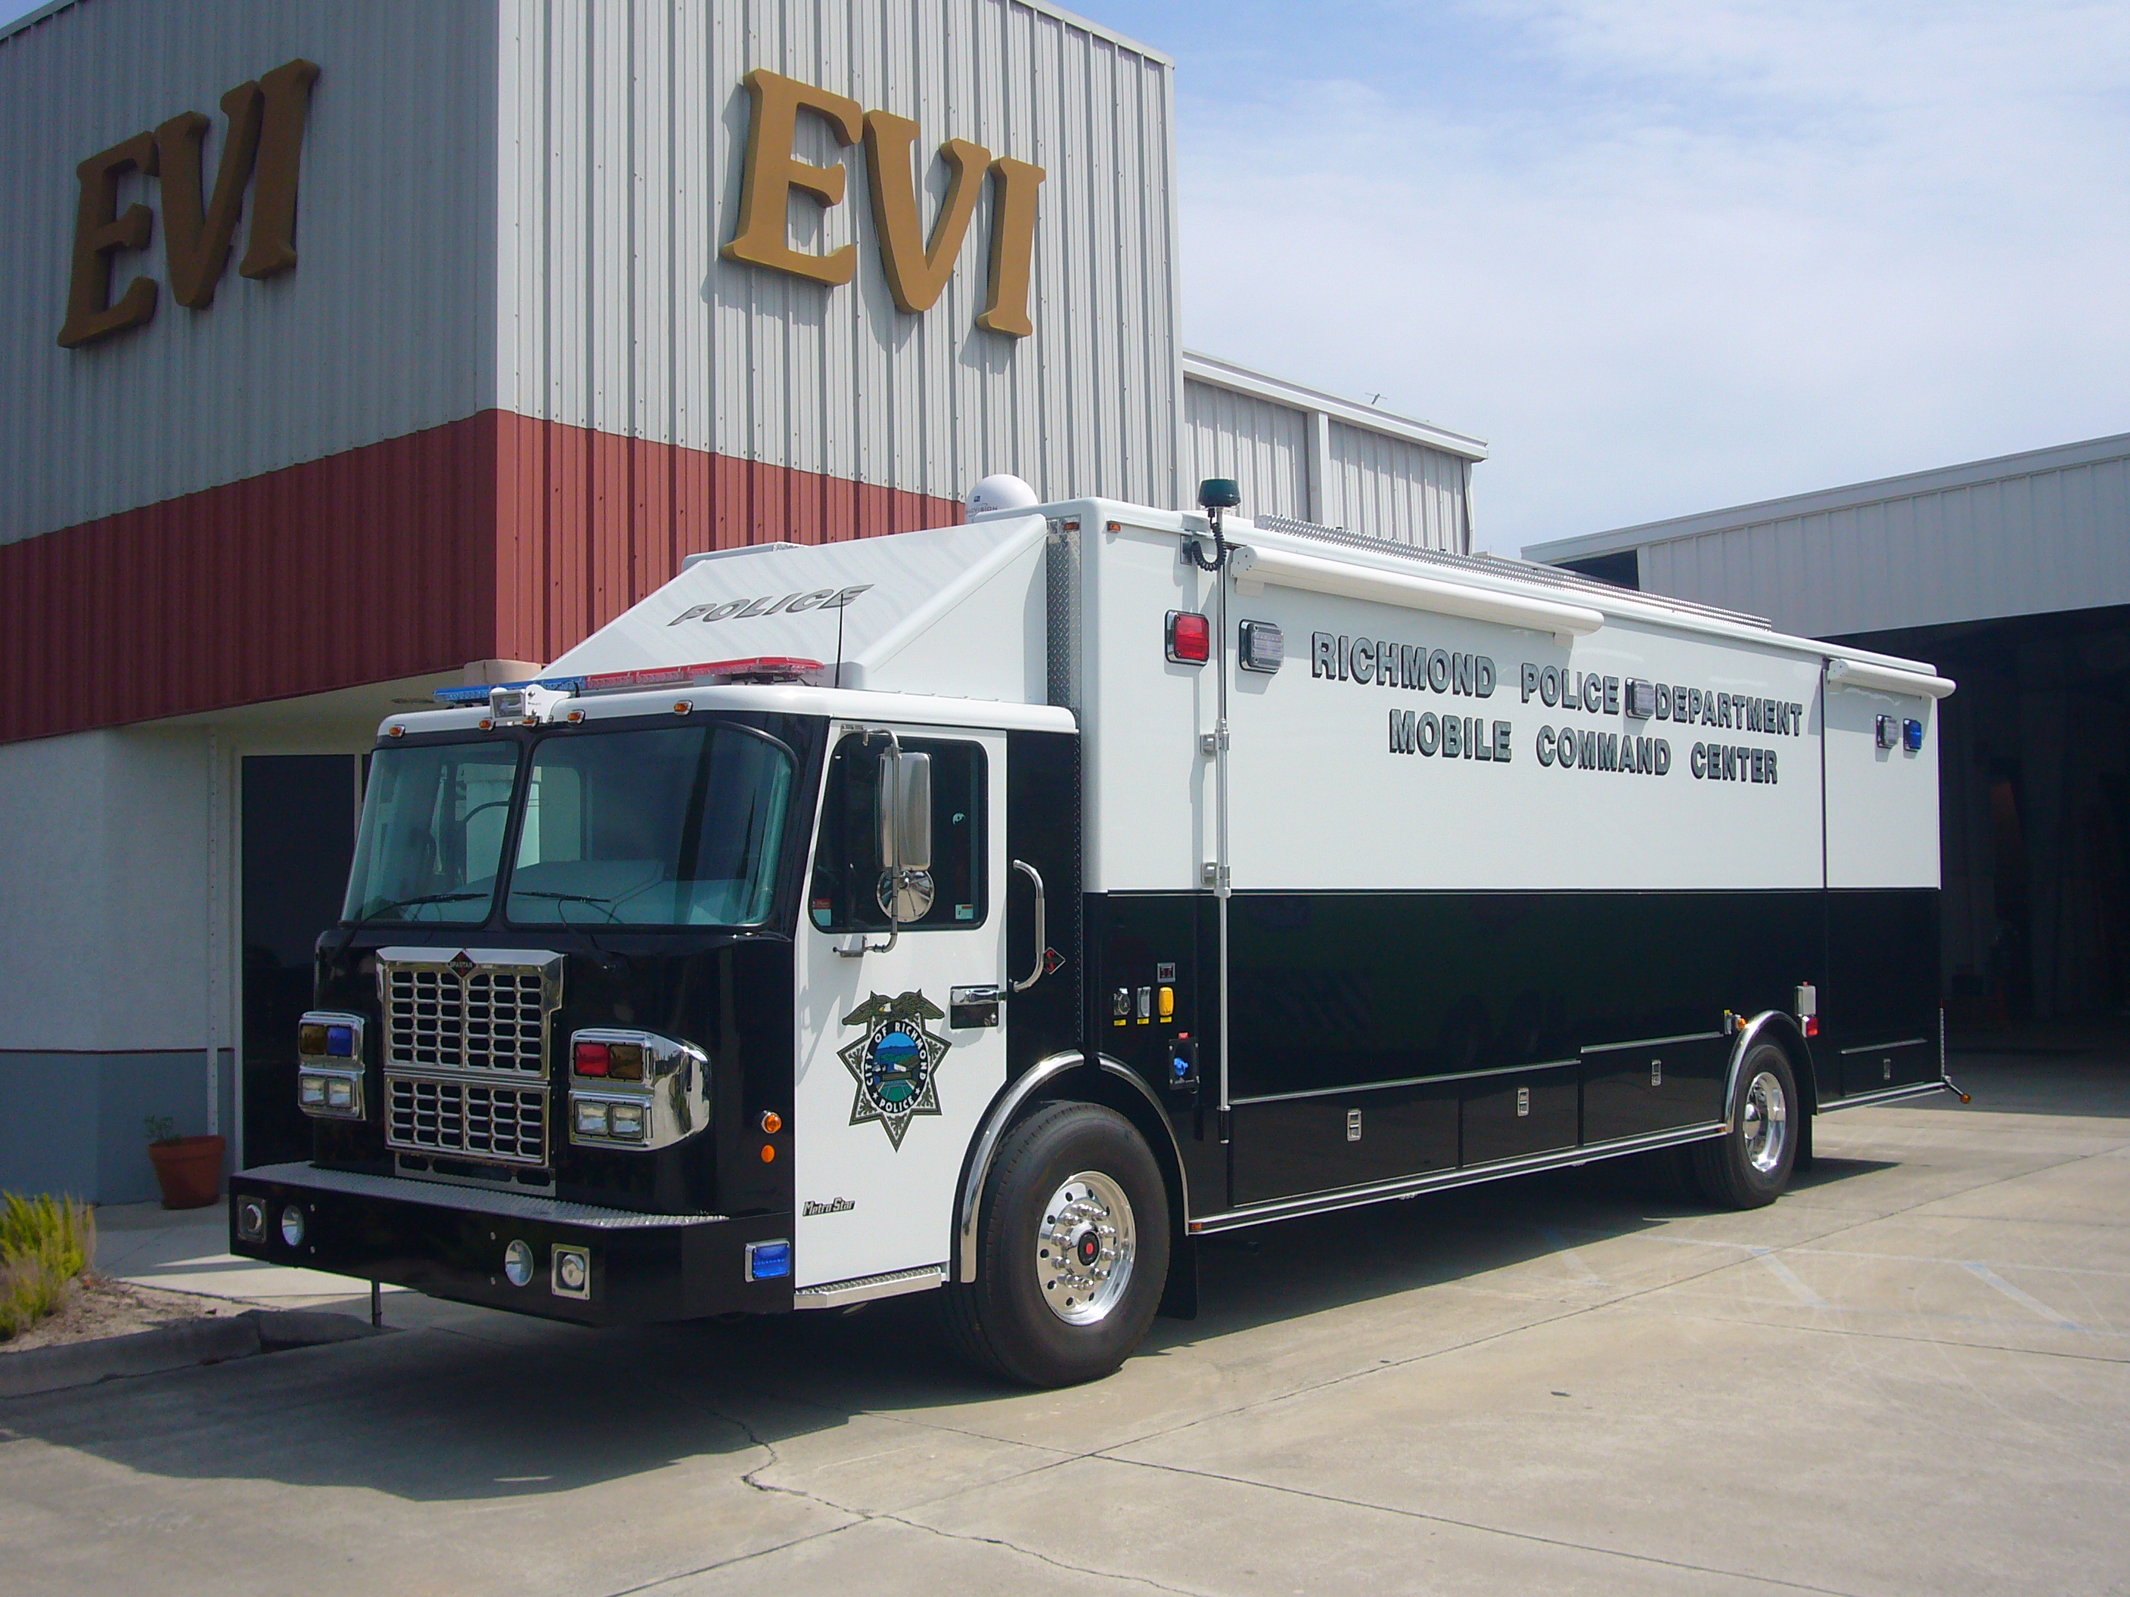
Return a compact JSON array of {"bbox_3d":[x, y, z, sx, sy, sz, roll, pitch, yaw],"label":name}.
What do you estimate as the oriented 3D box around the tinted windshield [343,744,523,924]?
[{"bbox_3d":[-2.405,0.131,9.162,1.150,0.680,0.220,-2,-3,44],"label":"tinted windshield"}]

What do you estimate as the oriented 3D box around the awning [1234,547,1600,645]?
[{"bbox_3d":[1.741,-0.935,11.213,0.140,0.145,3.120,-2,-3,39],"label":"awning"}]

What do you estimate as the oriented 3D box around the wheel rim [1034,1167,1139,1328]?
[{"bbox_3d":[0.030,1.746,9.346,0.190,0.597,0.597,-2,-3,39],"label":"wheel rim"}]

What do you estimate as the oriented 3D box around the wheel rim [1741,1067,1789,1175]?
[{"bbox_3d":[4.113,1.932,14.344,0.200,0.597,0.597,-2,-3,39],"label":"wheel rim"}]

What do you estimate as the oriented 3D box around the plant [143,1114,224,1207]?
[{"bbox_3d":[-5.272,2.177,14.400,0.470,0.540,0.470,-2,-3,39],"label":"plant"}]

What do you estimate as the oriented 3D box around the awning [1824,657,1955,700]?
[{"bbox_3d":[5.423,-0.781,15.685,0.140,0.145,1.920,-2,-3,39],"label":"awning"}]

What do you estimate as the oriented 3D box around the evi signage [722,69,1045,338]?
[{"bbox_3d":[-1.095,-3.789,15.567,0.130,1.240,2.940,-5,-5,40],"label":"evi signage"}]

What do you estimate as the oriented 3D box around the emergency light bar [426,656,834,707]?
[{"bbox_3d":[-1.697,-0.427,9.121,1.950,0.090,0.320,-2,-3,39],"label":"emergency light bar"}]

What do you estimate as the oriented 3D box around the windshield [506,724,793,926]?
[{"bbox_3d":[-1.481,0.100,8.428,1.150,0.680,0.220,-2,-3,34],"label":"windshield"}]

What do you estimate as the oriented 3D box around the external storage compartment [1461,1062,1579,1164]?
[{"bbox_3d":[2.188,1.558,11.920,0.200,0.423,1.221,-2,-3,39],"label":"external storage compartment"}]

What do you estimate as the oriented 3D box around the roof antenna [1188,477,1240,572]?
[{"bbox_3d":[0.617,-1.120,9.803,0.180,0.379,0.180,-2,-3,39],"label":"roof antenna"}]

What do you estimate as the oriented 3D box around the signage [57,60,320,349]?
[{"bbox_3d":[-5.592,-3.685,15.185,2.940,1.240,0.130,-5,-5,40],"label":"signage"}]

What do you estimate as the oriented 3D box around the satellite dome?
[{"bbox_3d":[-0.293,-1.328,11.292,0.341,0.400,0.341,0,-2,0],"label":"satellite dome"}]

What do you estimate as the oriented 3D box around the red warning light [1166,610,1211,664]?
[{"bbox_3d":[0.508,-0.653,9.744,0.065,0.214,0.248,-2,-3,39],"label":"red warning light"}]

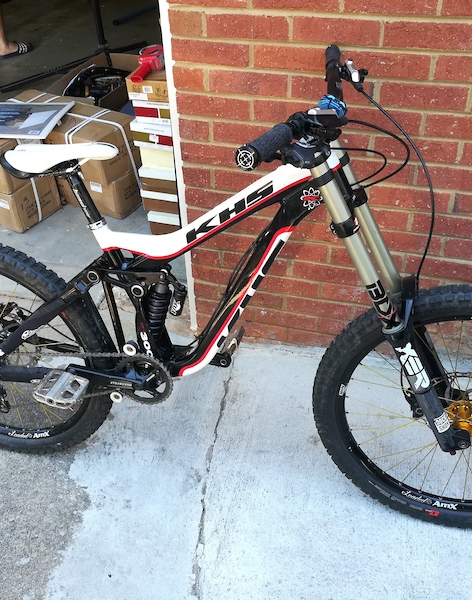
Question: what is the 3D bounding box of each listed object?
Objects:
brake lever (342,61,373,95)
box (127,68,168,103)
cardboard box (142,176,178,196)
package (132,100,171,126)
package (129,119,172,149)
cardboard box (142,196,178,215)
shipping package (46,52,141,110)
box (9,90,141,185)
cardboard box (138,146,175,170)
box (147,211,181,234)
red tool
[{"bbox_3d":[0.254,-0.462,1.257,0.060,0.055,0.140,6,32,12],"label":"brake lever"},{"bbox_3d":[-0.266,-0.836,2.281,0.205,0.076,0.270,7,38,11],"label":"box"},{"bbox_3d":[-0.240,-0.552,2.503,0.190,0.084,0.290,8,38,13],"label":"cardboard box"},{"bbox_3d":[-0.252,-0.788,2.366,0.195,0.088,0.290,9,39,13],"label":"package"},{"bbox_3d":[-0.277,-0.710,2.410,0.200,0.095,0.300,9,39,13],"label":"package"},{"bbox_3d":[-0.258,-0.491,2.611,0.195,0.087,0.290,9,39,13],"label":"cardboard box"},{"bbox_3d":[-0.814,-1.322,3.785,0.425,0.200,0.838,11,39,16],"label":"shipping package"},{"bbox_3d":[-0.805,-0.749,2.786,0.690,0.205,0.290,16,42,22],"label":"box"},{"bbox_3d":[-0.240,-0.631,2.443,0.190,0.090,0.290,8,38,13],"label":"cardboard box"},{"bbox_3d":[-0.246,-0.394,2.664,0.195,0.105,0.290,9,39,13],"label":"box"},{"bbox_3d":[-0.296,-0.866,2.199,0.135,0.075,0.195,8,38,13],"label":"red tool"}]

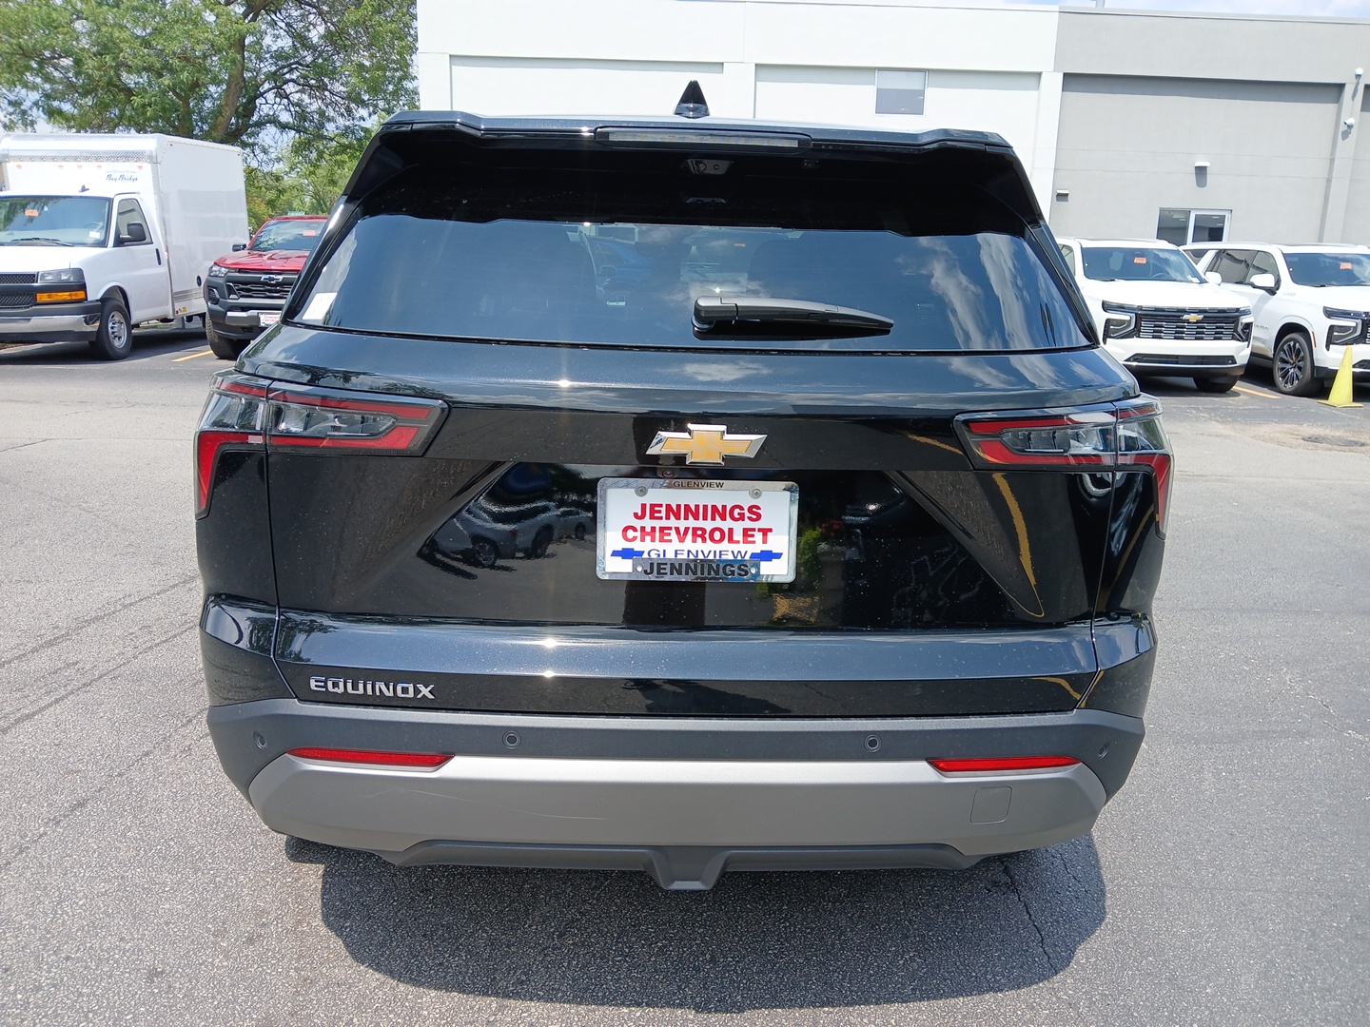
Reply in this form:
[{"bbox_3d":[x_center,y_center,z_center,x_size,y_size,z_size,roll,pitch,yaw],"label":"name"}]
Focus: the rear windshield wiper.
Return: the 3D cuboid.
[{"bbox_3d":[0.173,-0.300,1.607,0.325,0.068,0.065,1,13,-2],"label":"rear windshield wiper"}]

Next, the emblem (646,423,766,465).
[{"bbox_3d":[0.032,-0.103,1.530,0.180,0.062,0.020,1,13,-2],"label":"emblem"}]

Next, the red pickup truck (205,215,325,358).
[{"bbox_3d":[-5.228,-3.332,14.833,1.950,1.950,5.400,0,13,-7],"label":"red pickup truck"}]

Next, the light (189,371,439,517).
[{"bbox_3d":[-0.602,-0.088,1.665,0.490,0.280,0.260,1,13,-2],"label":"light"}]

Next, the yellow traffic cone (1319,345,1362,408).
[{"bbox_3d":[7.794,-1.641,12.158,0.360,0.690,0.360,-1,13,-8],"label":"yellow traffic cone"}]

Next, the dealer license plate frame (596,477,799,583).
[{"bbox_3d":[0.021,0.027,1.587,0.312,0.162,0.020,1,13,-2],"label":"dealer license plate frame"}]

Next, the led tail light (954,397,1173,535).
[{"bbox_3d":[0.645,-0.061,1.720,0.490,0.280,0.260,1,13,-2],"label":"led tail light"}]

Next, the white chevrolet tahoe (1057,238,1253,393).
[{"bbox_3d":[6.305,-2.912,14.809,2.060,1.920,5.350,2,13,5],"label":"white chevrolet tahoe"}]

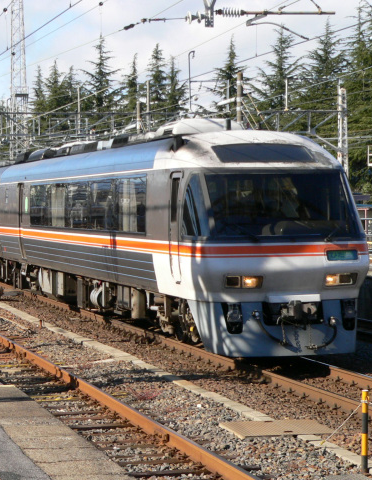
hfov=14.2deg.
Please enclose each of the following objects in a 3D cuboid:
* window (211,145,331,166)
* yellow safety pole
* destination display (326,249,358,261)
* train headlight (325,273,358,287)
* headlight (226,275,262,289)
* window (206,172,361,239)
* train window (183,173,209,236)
[{"bbox_3d":[1.294,-1.384,24.036,1.720,0.320,0.600,0,1,-15],"label":"window"},{"bbox_3d":[1.783,1.906,14.890,0.065,0.825,0.065,0,1,0],"label":"yellow safety pole"},{"bbox_3d":[2.386,0.226,22.974,0.520,0.180,0.080,-1,1,-22],"label":"destination display"},{"bbox_3d":[2.373,0.617,22.917,0.560,0.200,0.120,-1,1,-23],"label":"train headlight"},{"bbox_3d":[0.869,0.637,22.502,0.580,0.200,0.120,0,1,-7],"label":"headlight"},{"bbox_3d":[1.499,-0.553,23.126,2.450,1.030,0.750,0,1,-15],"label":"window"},{"bbox_3d":[0.166,-0.531,23.070,0.170,0.980,0.750,-1,2,-29],"label":"train window"}]

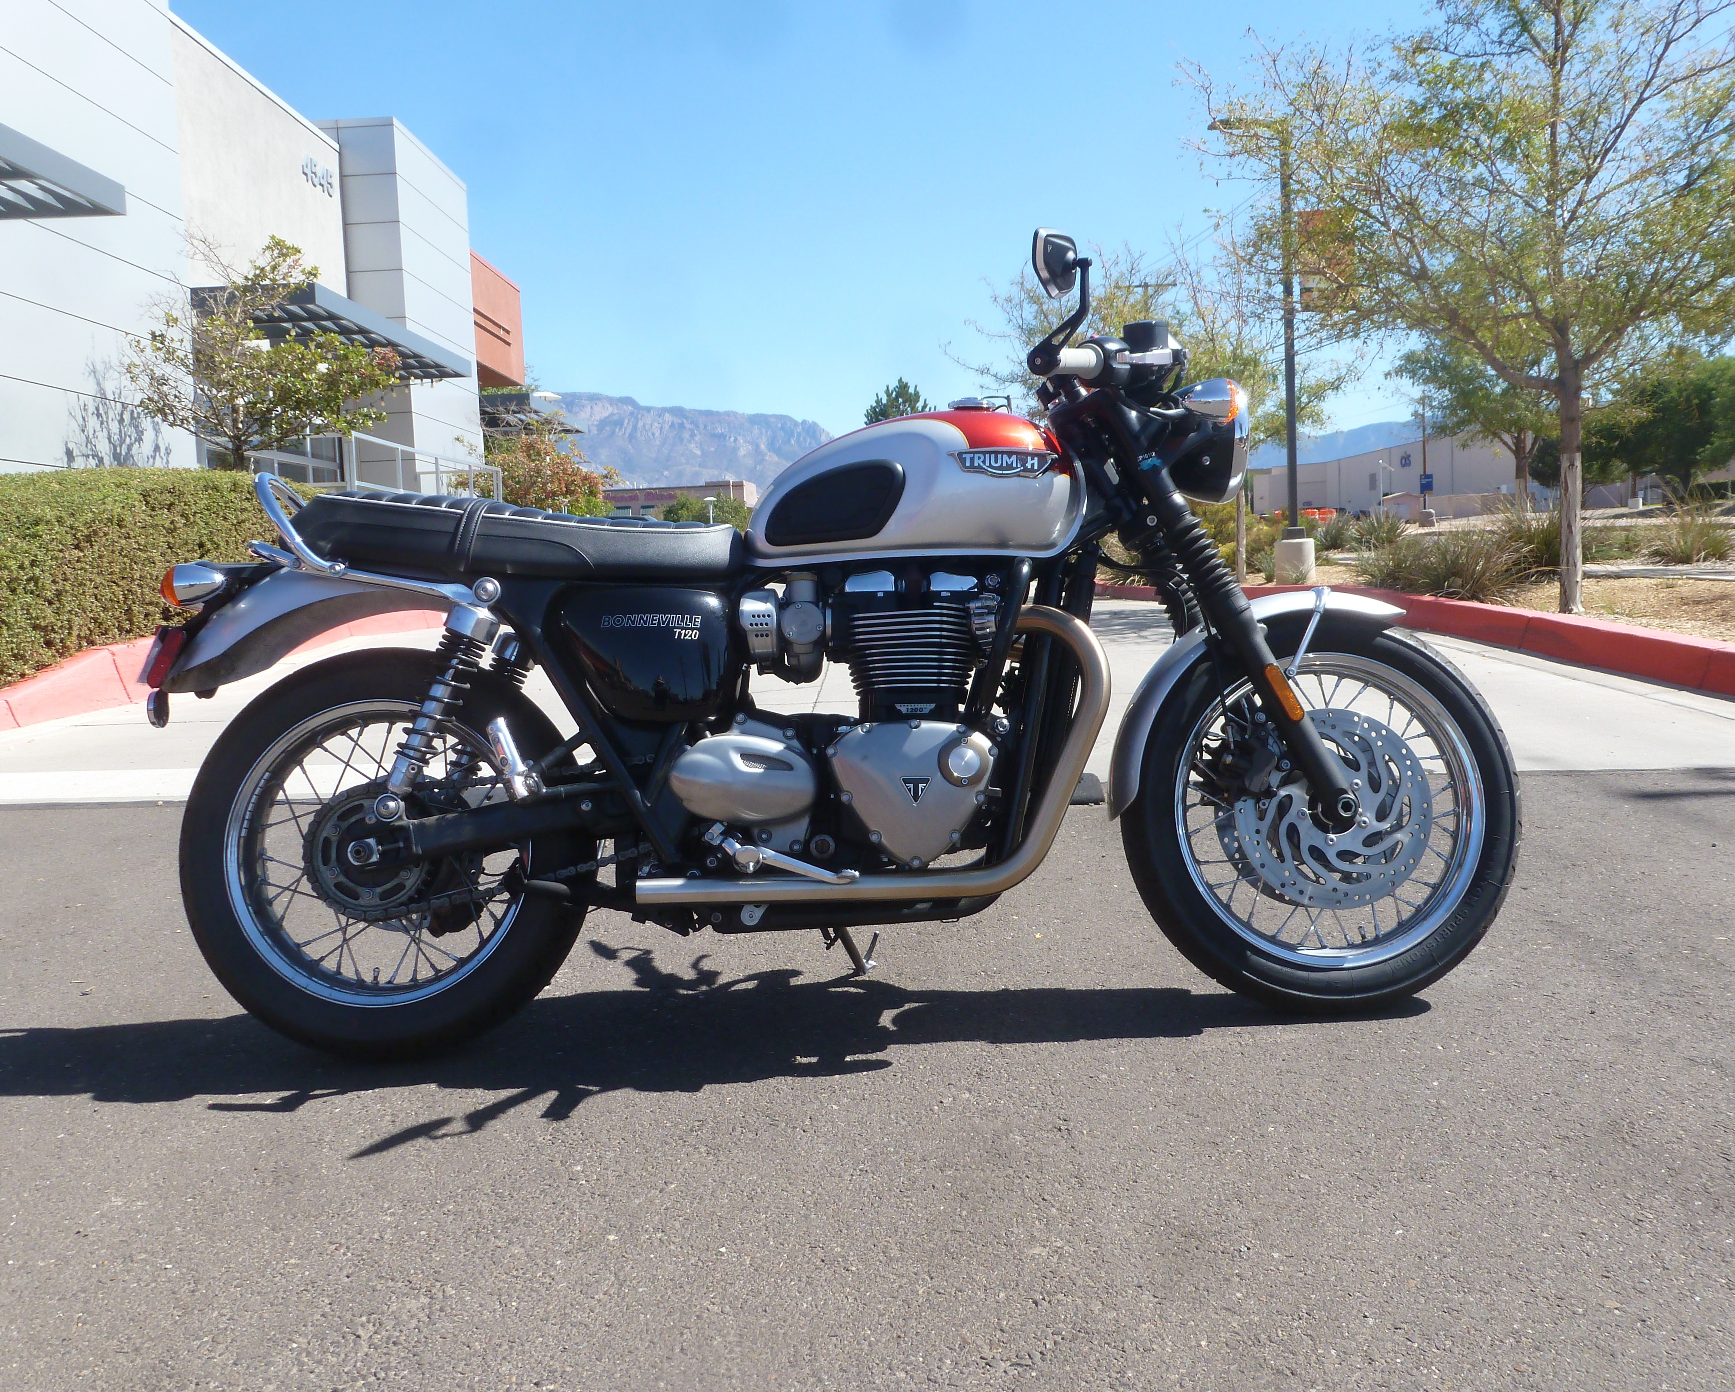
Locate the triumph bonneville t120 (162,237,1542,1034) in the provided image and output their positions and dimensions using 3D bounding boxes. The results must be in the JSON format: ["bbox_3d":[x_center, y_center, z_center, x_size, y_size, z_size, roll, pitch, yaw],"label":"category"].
[{"bbox_3d":[-0.048,-0.023,2.192,2.120,1.105,0.880,-3,-5,-1],"label":"triumph bonneville t120"}]

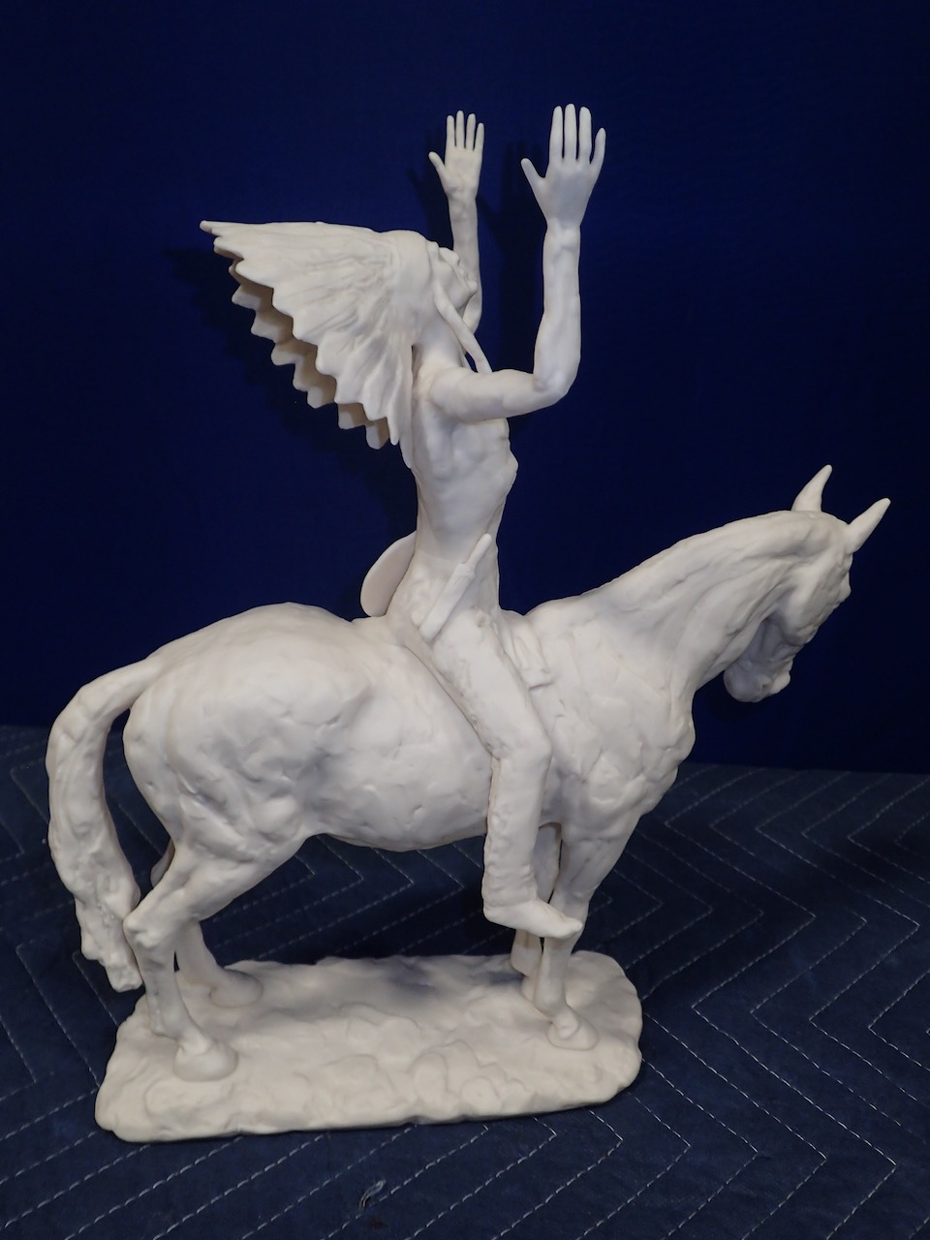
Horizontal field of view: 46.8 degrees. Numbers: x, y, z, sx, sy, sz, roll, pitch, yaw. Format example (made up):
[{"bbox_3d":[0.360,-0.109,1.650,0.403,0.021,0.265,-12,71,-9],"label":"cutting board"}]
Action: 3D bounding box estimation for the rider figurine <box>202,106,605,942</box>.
[{"bbox_3d":[-0.020,-0.022,0.376,0.128,0.284,0.121,-1,23,-9],"label":"rider figurine"}]

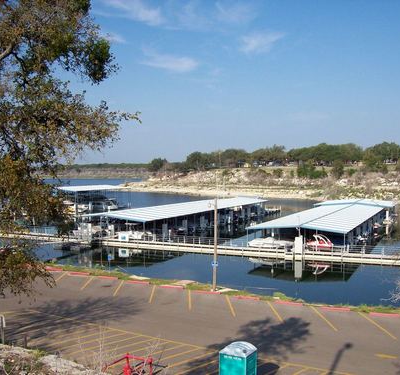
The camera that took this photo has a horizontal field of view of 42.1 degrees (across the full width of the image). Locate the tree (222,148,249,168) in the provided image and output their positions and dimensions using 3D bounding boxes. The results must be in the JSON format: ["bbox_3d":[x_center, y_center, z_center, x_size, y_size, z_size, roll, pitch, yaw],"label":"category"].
[{"bbox_3d":[19.240,-16.452,290.000,15.147,10.596,12.875,0,2,0],"label":"tree"}]

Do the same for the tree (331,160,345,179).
[{"bbox_3d":[67.163,-8.670,254.000,6.633,9.037,6.633,0,2,0],"label":"tree"}]

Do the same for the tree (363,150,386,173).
[{"bbox_3d":[86.243,-12.850,257.000,11.506,10.873,10.355,0,2,0],"label":"tree"}]

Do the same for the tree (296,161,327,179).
[{"bbox_3d":[54.464,-8.792,254.000,14.214,8.792,11.371,0,2,0],"label":"tree"}]

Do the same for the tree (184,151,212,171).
[{"bbox_3d":[-0.854,-15.369,296.000,15.460,11.385,13.141,0,2,0],"label":"tree"}]

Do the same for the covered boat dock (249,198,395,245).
[{"bbox_3d":[29.012,6.612,109.243,18.000,4.800,70.000,1,2,25],"label":"covered boat dock"}]

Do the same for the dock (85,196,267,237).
[{"bbox_3d":[-0.969,6.102,128.335,15.200,4.600,71.000,1,2,25],"label":"dock"}]

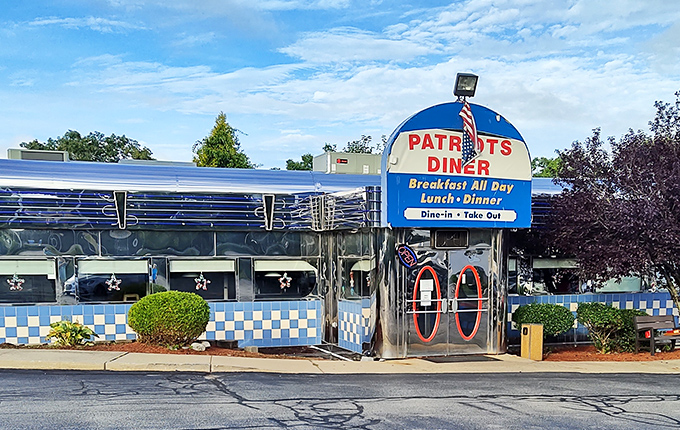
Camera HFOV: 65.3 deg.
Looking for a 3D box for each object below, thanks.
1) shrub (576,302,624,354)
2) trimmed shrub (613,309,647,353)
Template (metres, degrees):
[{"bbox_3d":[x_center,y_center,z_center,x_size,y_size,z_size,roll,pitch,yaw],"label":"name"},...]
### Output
[{"bbox_3d":[5.378,2.343,10.950,0.950,1.020,0.920,1,-3,-13],"label":"shrub"},{"bbox_3d":[6.130,2.450,11.250,0.860,0.900,0.860,1,-3,-13],"label":"trimmed shrub"}]

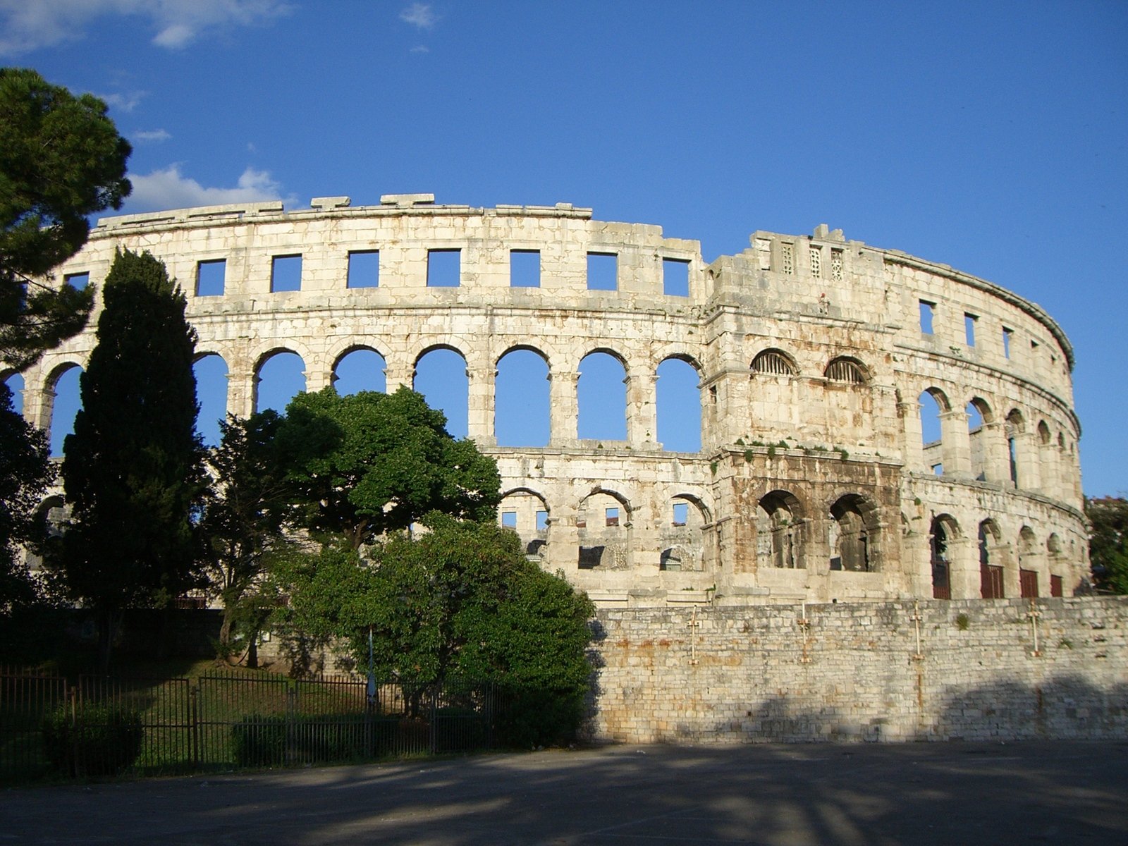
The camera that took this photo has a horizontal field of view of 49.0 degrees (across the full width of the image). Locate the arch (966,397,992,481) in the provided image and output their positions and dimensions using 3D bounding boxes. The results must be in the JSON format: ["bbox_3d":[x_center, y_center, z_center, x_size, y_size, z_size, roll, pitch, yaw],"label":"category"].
[{"bbox_3d":[30.359,1.311,91.010,3.456,6.457,1.000,11,-18,-38],"label":"arch"}]

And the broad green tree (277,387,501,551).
[{"bbox_3d":[-7.911,3.388,56.000,10.000,9.750,9.000,2,-13,-8],"label":"broad green tree"}]

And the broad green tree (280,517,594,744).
[{"bbox_3d":[-3.294,5.323,32.159,8.167,5.833,7.200,1,-14,-6],"label":"broad green tree"}]

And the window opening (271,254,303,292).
[{"bbox_3d":[-18.035,-9.743,80.797,1.998,2.570,0.600,-2,-14,7],"label":"window opening"}]

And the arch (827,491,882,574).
[{"bbox_3d":[18.404,7.163,80.025,3.880,5.090,1.200,5,-14,-21],"label":"arch"}]

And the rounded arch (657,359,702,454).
[{"bbox_3d":[7.411,-1.189,81.190,3.190,6.620,1.200,3,-13,-13],"label":"rounded arch"}]

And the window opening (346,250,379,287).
[{"bbox_3d":[-12.912,-9.872,80.308,1.998,2.570,0.600,-1,-14,3],"label":"window opening"}]

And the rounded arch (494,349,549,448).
[{"bbox_3d":[-2.630,-1.623,78.590,3.456,6.615,1.000,1,-14,-5],"label":"rounded arch"}]

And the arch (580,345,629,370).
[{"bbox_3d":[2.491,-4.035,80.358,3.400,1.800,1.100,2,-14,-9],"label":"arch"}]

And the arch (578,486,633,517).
[{"bbox_3d":[2.464,5.134,77.621,3.456,1.919,1.100,2,-14,-9],"label":"arch"}]

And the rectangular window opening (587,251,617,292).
[{"bbox_3d":[2.481,-9.716,81.033,1.998,2.570,0.600,2,-14,-9],"label":"rectangular window opening"}]

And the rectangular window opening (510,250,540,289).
[{"bbox_3d":[-2.564,-9.937,80.934,1.970,2.550,0.700,1,-14,-5],"label":"rectangular window opening"}]

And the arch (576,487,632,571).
[{"bbox_3d":[2.425,6.819,78.322,3.540,5.210,1.200,2,-13,-9],"label":"arch"}]

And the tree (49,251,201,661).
[{"bbox_3d":[-12.004,0.772,34.307,4.144,11.931,4.144,5,-15,-19],"label":"tree"}]

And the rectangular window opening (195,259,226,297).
[{"bbox_3d":[-23.443,-9.541,82.723,2.220,2.530,0.700,-3,-13,13],"label":"rectangular window opening"}]

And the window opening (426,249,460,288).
[{"bbox_3d":[-7.812,-10.011,81.038,2.170,2.610,0.700,0,-13,0],"label":"window opening"}]

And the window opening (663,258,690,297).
[{"bbox_3d":[7.485,-9.541,82.556,1.980,2.570,0.700,3,-14,-13],"label":"window opening"}]

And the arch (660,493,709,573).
[{"bbox_3d":[7.530,7.074,78.807,3.500,5.070,1.300,3,-14,-14],"label":"arch"}]

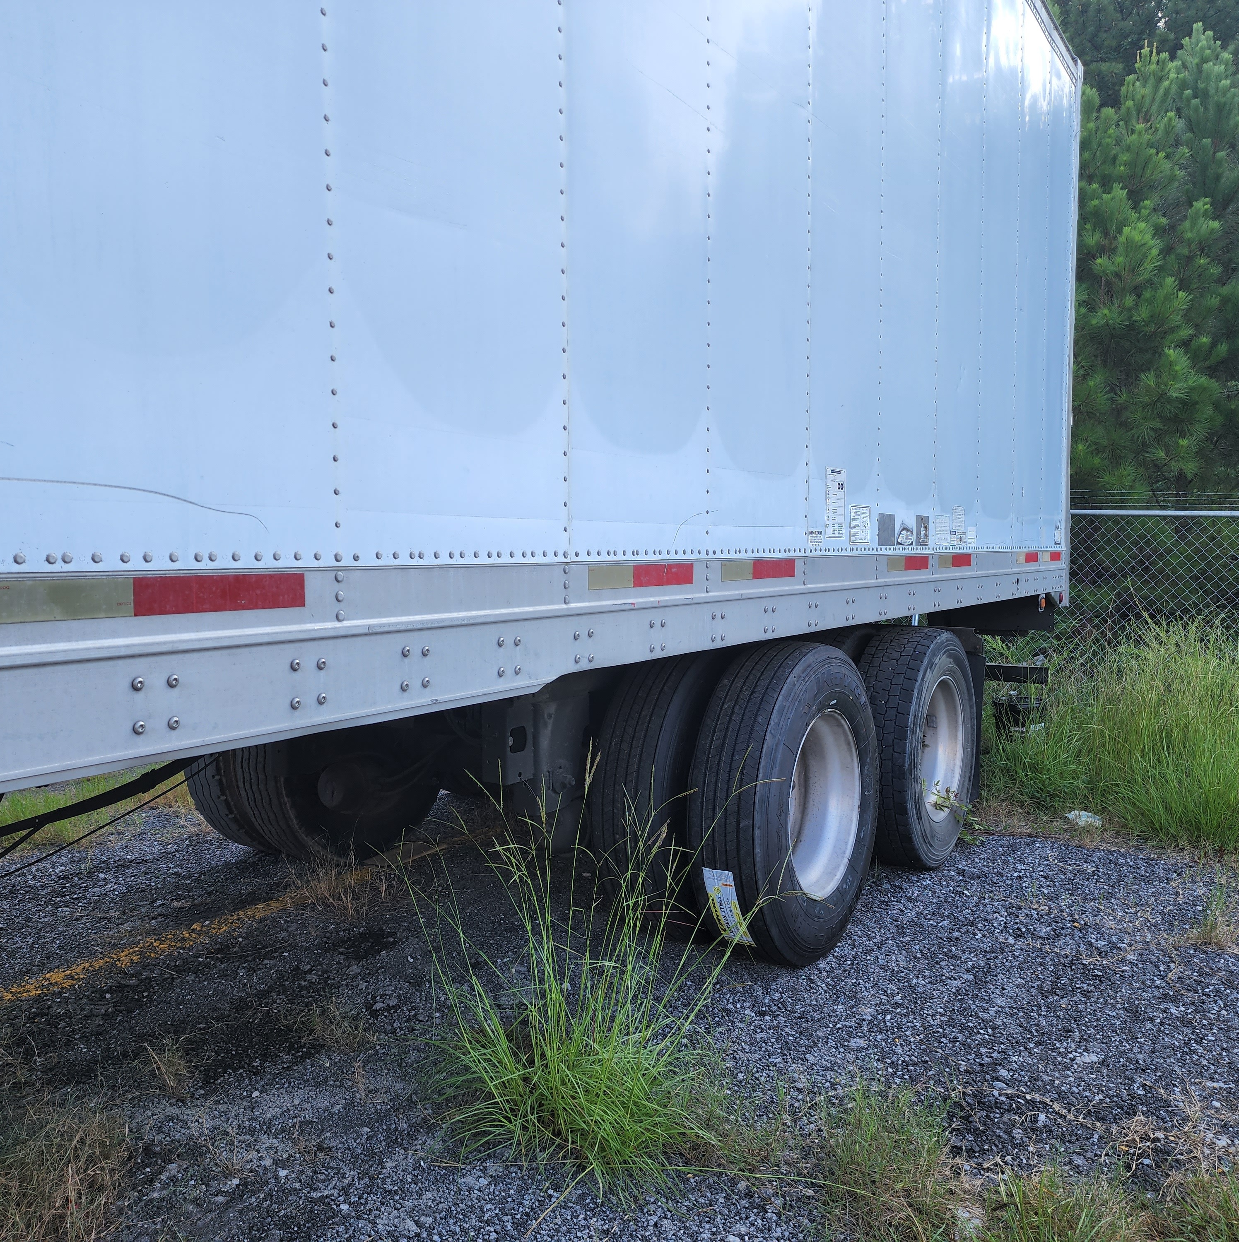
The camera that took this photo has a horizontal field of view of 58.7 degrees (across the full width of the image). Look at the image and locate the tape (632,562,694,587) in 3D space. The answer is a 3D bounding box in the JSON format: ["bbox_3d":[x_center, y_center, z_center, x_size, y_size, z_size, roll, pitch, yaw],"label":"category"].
[{"bbox_3d":[0.106,-0.105,2.532,0.004,0.050,0.279,2,4,32],"label":"tape"}]

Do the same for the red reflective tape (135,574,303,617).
[{"bbox_3d":[-0.540,-0.038,1.515,0.004,0.050,0.279,2,4,32],"label":"red reflective tape"}]

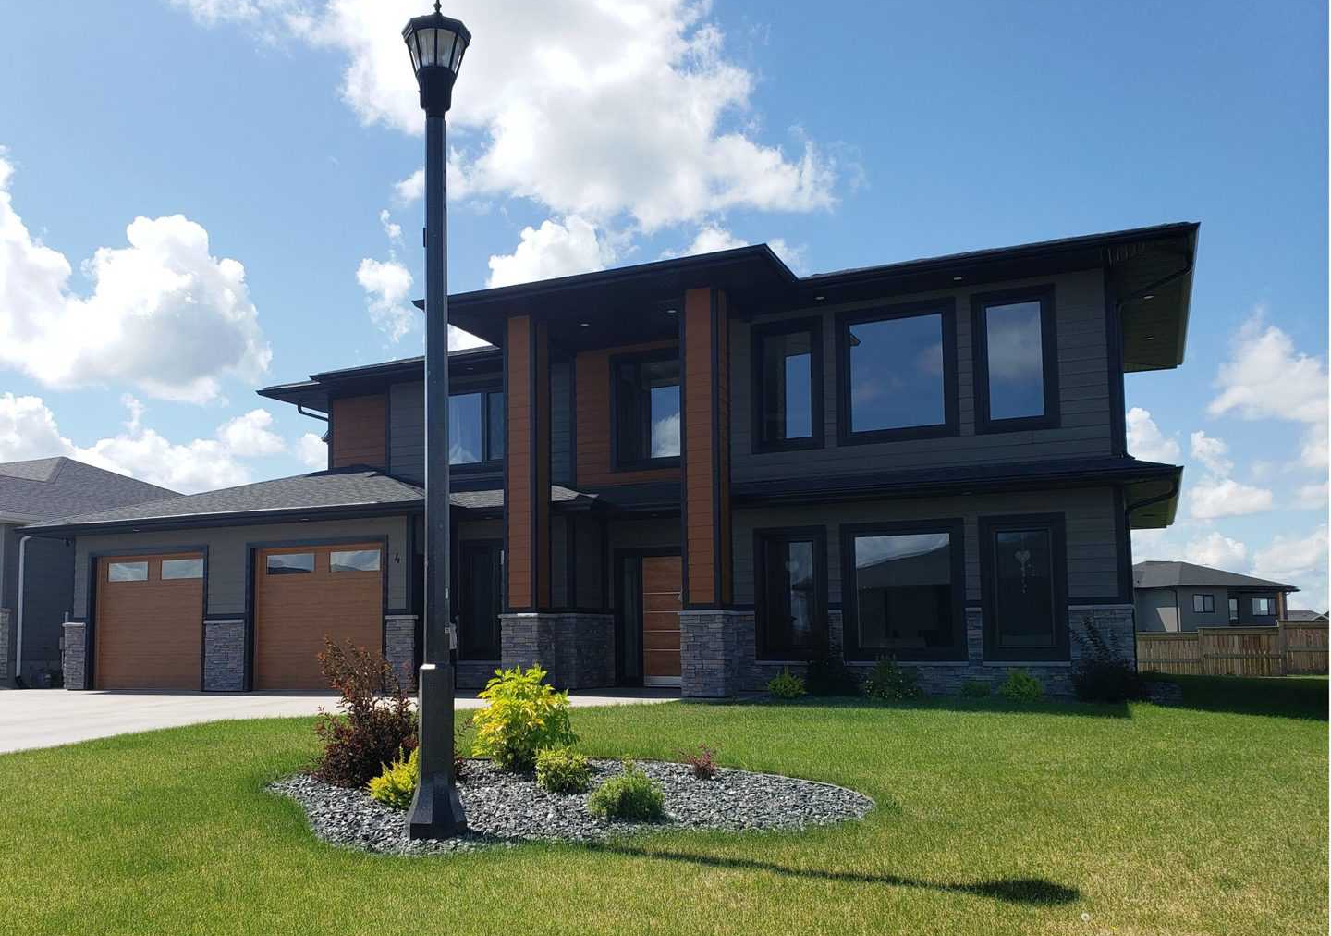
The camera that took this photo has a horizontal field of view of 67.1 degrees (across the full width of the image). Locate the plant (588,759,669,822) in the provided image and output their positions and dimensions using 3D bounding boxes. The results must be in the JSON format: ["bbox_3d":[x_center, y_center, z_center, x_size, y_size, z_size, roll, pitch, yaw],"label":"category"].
[{"bbox_3d":[-0.273,2.207,6.963,0.547,0.367,0.520,-1,-6,0],"label":"plant"}]

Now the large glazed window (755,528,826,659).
[{"bbox_3d":[1.796,1.804,14.357,1.088,1.900,0.140,-4,-7,25],"label":"large glazed window"}]

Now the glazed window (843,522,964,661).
[{"bbox_3d":[3.242,1.682,13.688,1.669,1.913,0.140,-4,-7,25],"label":"glazed window"}]

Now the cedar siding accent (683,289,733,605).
[{"bbox_3d":[0.587,-0.308,14.192,0.560,4.510,0.480,-5,-9,26],"label":"cedar siding accent"}]

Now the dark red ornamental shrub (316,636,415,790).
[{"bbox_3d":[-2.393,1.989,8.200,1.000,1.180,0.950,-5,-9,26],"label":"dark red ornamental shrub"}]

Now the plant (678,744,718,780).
[{"bbox_3d":[0.262,2.368,8.129,0.320,0.278,0.304,-1,-6,0],"label":"plant"}]

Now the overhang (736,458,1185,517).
[{"bbox_3d":[3.574,0.194,13.353,5.912,0.461,0.670,-4,-7,25],"label":"overhang"}]

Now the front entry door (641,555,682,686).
[{"bbox_3d":[0.049,2.388,15.663,0.910,2.020,0.100,-5,-9,26],"label":"front entry door"}]

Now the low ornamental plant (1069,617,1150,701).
[{"bbox_3d":[5.363,2.295,12.100,0.930,1.050,0.850,-5,-9,26],"label":"low ornamental plant"}]

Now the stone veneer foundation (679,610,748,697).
[{"bbox_3d":[0.639,2.556,13.824,0.650,1.135,0.620,-5,-9,26],"label":"stone veneer foundation"}]

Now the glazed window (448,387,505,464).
[{"bbox_3d":[-3.070,-0.701,16.954,1.753,1.319,0.140,-4,-7,25],"label":"glazed window"}]

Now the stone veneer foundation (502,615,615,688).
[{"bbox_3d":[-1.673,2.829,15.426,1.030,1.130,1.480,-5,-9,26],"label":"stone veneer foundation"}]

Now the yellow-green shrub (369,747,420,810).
[{"bbox_3d":[-1.970,2.263,7.350,0.420,0.440,0.410,-5,-9,26],"label":"yellow-green shrub"}]

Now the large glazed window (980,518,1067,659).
[{"bbox_3d":[4.655,1.559,13.035,1.053,1.893,0.140,-4,-7,25],"label":"large glazed window"}]

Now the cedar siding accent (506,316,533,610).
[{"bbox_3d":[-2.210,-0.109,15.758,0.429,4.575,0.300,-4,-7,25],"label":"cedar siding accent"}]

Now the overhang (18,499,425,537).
[{"bbox_3d":[-7.909,0.922,17.463,9.570,0.240,0.680,-4,-7,25],"label":"overhang"}]

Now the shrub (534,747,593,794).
[{"bbox_3d":[-0.803,2.375,7.900,0.430,0.370,0.420,-1,-8,0],"label":"shrub"}]

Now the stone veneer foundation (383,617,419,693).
[{"bbox_3d":[-4.156,2.946,15.971,0.643,1.186,0.300,-4,-7,25],"label":"stone veneer foundation"}]

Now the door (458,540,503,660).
[{"bbox_3d":[-2.921,2.115,16.081,0.970,1.930,0.140,-5,-9,26],"label":"door"}]

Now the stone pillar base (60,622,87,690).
[{"bbox_3d":[-10.434,3.340,17.869,0.610,1.150,0.280,-5,-9,26],"label":"stone pillar base"}]

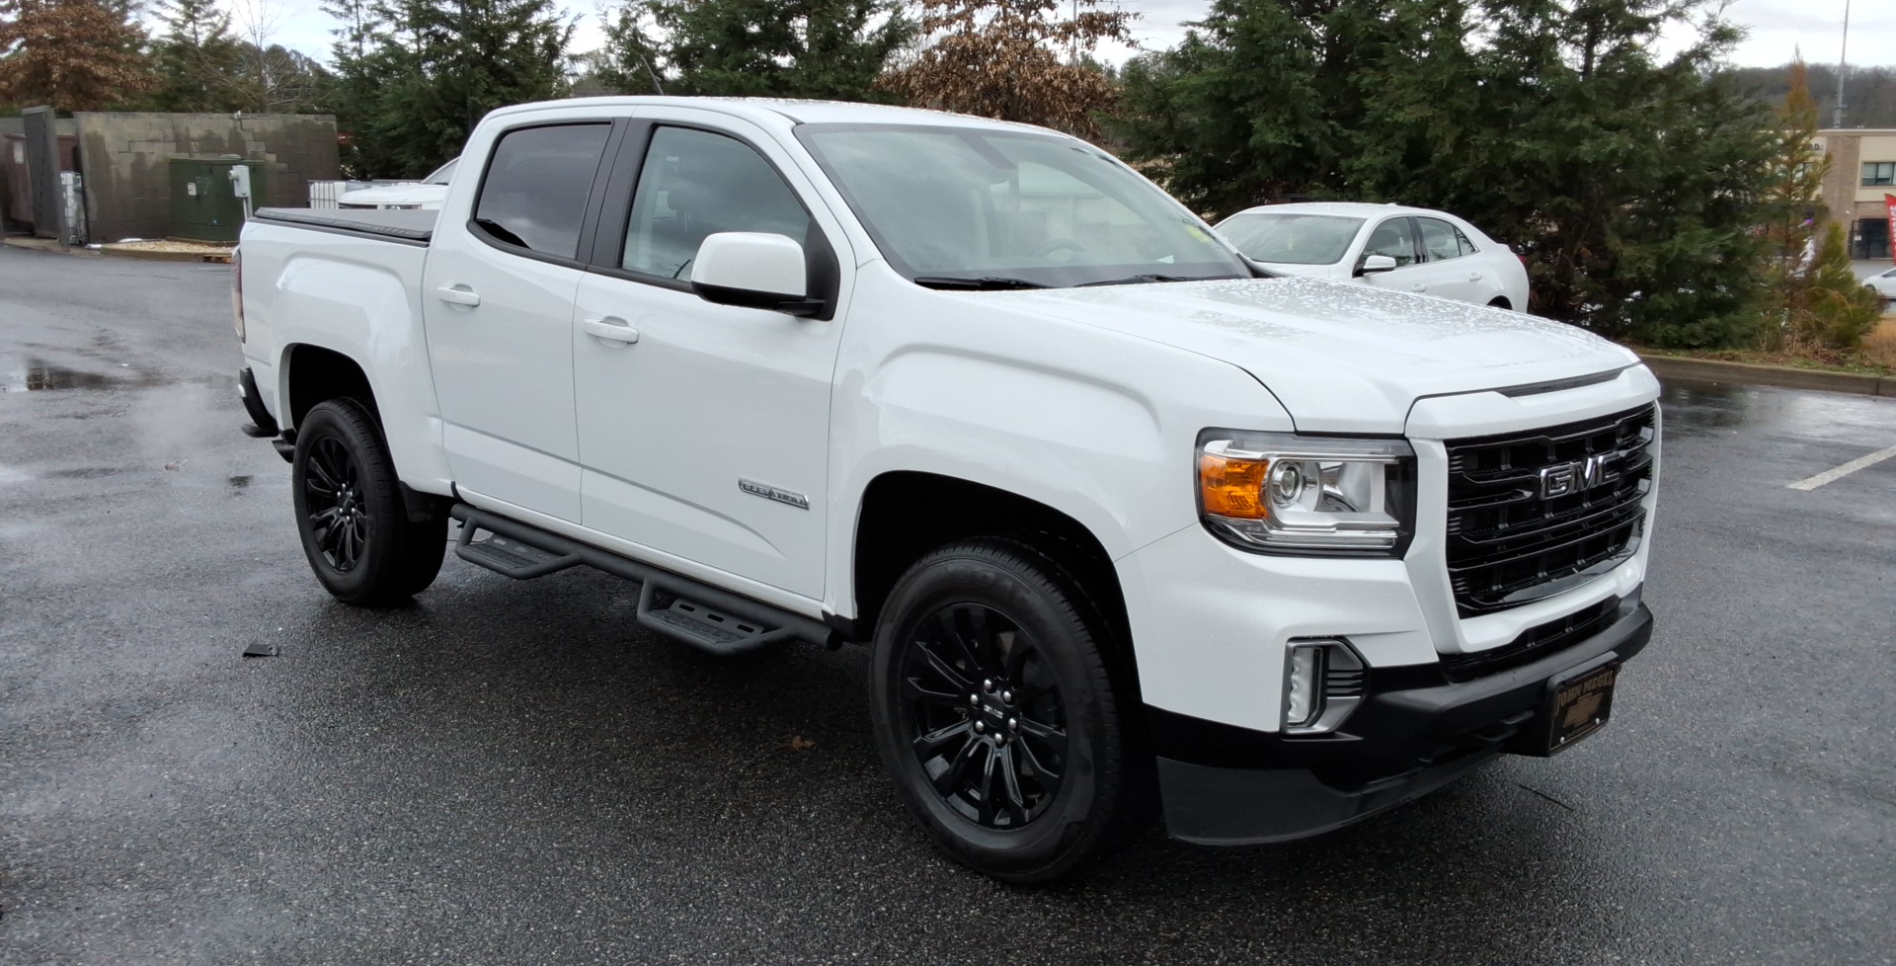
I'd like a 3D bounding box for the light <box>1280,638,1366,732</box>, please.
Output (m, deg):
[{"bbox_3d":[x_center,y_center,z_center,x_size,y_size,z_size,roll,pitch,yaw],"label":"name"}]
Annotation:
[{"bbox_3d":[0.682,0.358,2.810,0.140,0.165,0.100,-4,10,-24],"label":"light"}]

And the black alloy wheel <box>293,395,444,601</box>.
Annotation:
[{"bbox_3d":[-2.123,0.058,5.613,0.270,0.775,0.775,-8,13,-44],"label":"black alloy wheel"}]

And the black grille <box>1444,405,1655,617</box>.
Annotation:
[{"bbox_3d":[1.287,0.044,3.230,0.990,0.355,0.110,-8,13,-44],"label":"black grille"}]

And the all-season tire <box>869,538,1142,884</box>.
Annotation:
[{"bbox_3d":[0.157,0.479,3.353,0.262,0.752,0.752,-9,14,-44],"label":"all-season tire"}]

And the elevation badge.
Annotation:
[{"bbox_3d":[-0.422,0.027,3.704,0.012,0.038,0.275,-9,14,-44],"label":"elevation badge"}]

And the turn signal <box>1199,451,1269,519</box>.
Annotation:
[{"bbox_3d":[0.523,0.002,2.801,0.120,0.120,0.095,-3,10,-19],"label":"turn signal"}]

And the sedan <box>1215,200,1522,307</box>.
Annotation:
[{"bbox_3d":[3.300,-1.650,13.240,1.850,1.460,4.860,9,13,43],"label":"sedan"}]

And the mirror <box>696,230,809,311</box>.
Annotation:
[{"bbox_3d":[-0.452,-0.490,3.550,0.220,0.185,0.170,-8,13,-44],"label":"mirror"}]

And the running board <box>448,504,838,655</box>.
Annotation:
[{"bbox_3d":[-0.982,0.267,4.328,0.180,0.155,1.970,-9,14,-44],"label":"running board"}]

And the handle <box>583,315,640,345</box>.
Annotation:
[{"bbox_3d":[-0.894,-0.409,4.106,0.055,0.058,0.235,-8,13,-44],"label":"handle"}]

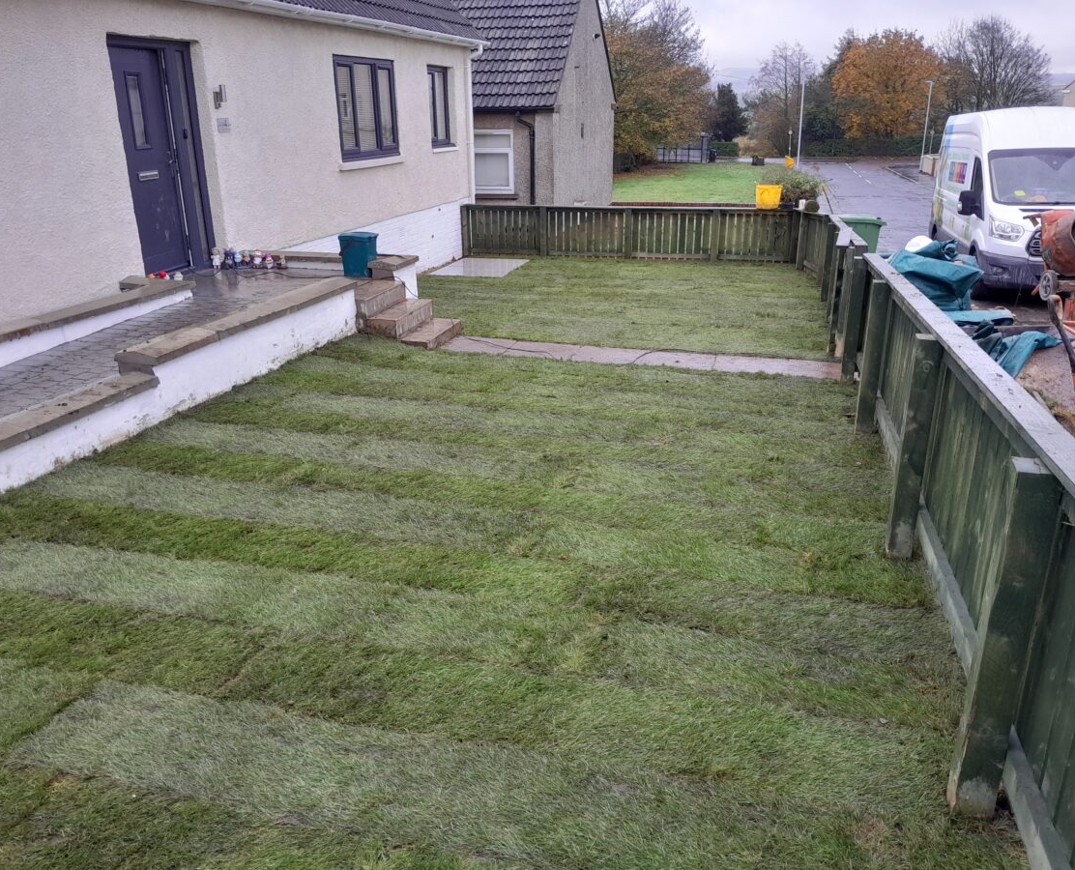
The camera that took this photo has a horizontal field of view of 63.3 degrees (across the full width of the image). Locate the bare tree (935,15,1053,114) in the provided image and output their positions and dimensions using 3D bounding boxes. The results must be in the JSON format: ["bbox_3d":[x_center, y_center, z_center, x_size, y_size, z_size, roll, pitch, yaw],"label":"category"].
[{"bbox_3d":[37.636,-28.916,72.727,8.790,10.860,8.090,6,22,17],"label":"bare tree"}]

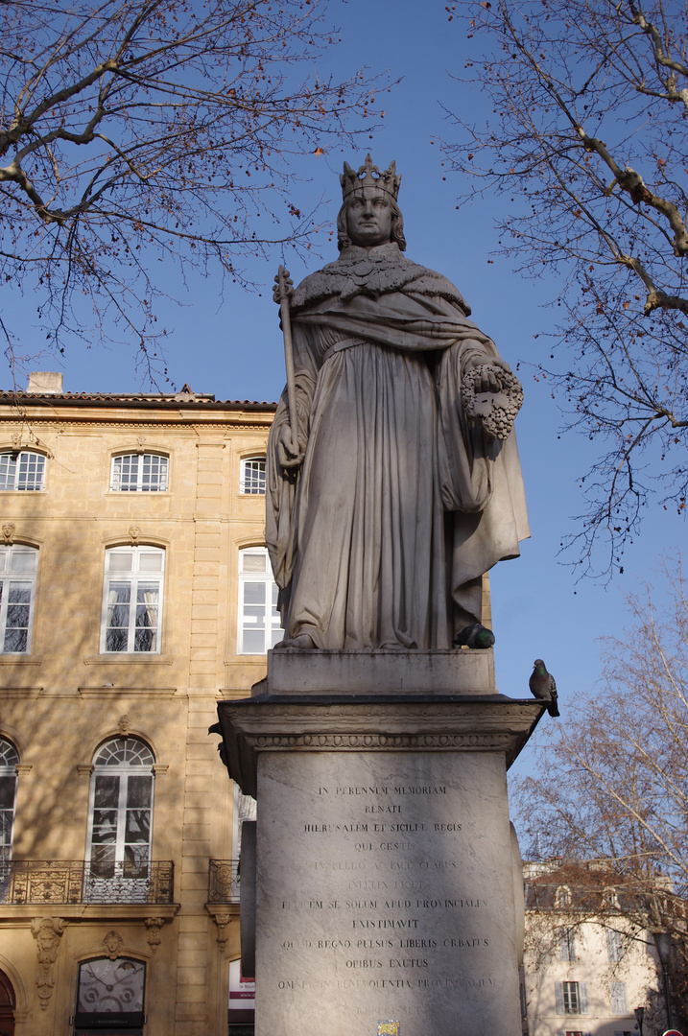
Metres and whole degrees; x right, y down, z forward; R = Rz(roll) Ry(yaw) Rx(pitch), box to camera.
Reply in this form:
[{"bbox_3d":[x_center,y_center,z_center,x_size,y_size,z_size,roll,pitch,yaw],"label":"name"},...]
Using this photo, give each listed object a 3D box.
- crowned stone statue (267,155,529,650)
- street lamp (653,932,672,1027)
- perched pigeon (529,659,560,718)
[{"bbox_3d":[0.276,-0.699,7.826,1.384,3.272,0.920,0,-25,-2],"label":"crowned stone statue"},{"bbox_3d":[5.901,9.948,24.807,0.380,5.120,0.380,0,-25,-2],"label":"street lamp"},{"bbox_3d":[0.928,0.784,6.520,0.120,0.250,0.200,-18,-29,32],"label":"perched pigeon"}]

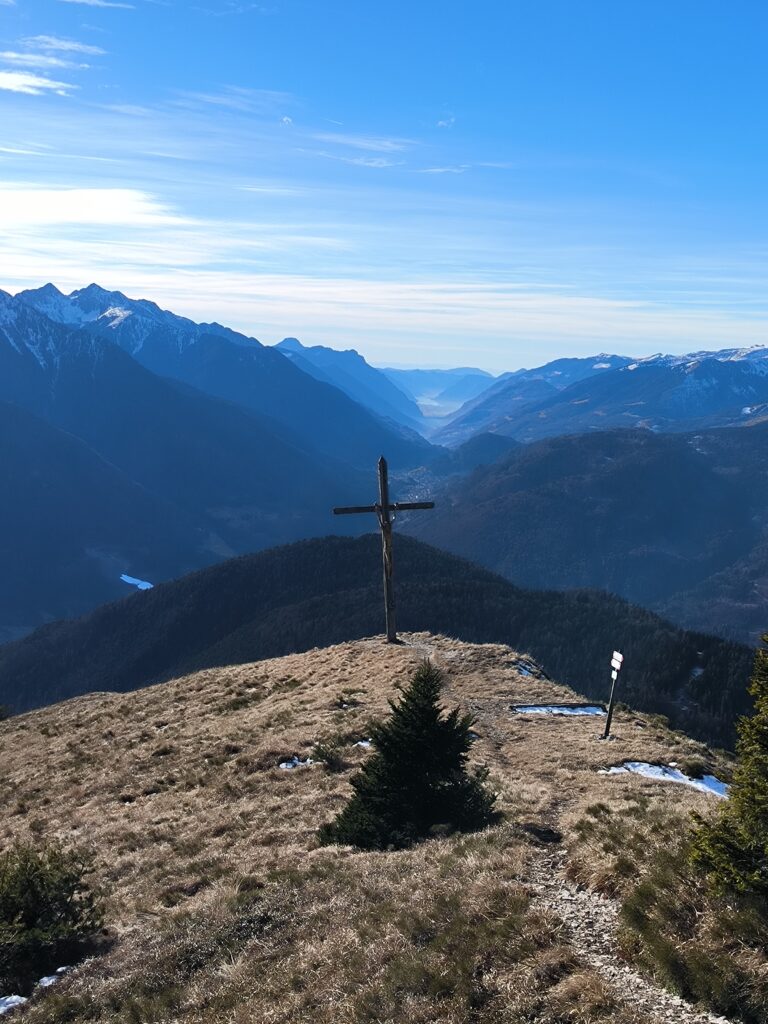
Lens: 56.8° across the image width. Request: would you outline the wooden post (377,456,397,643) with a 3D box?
[{"bbox_3d":[0.080,1.021,18.271,0.220,4.899,0.220,-5,11,-10],"label":"wooden post"}]

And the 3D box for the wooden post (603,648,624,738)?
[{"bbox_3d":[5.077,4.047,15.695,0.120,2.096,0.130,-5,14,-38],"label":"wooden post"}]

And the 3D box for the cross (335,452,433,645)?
[{"bbox_3d":[0.080,1.021,18.271,2.674,4.899,0.260,-5,11,-10],"label":"cross"}]

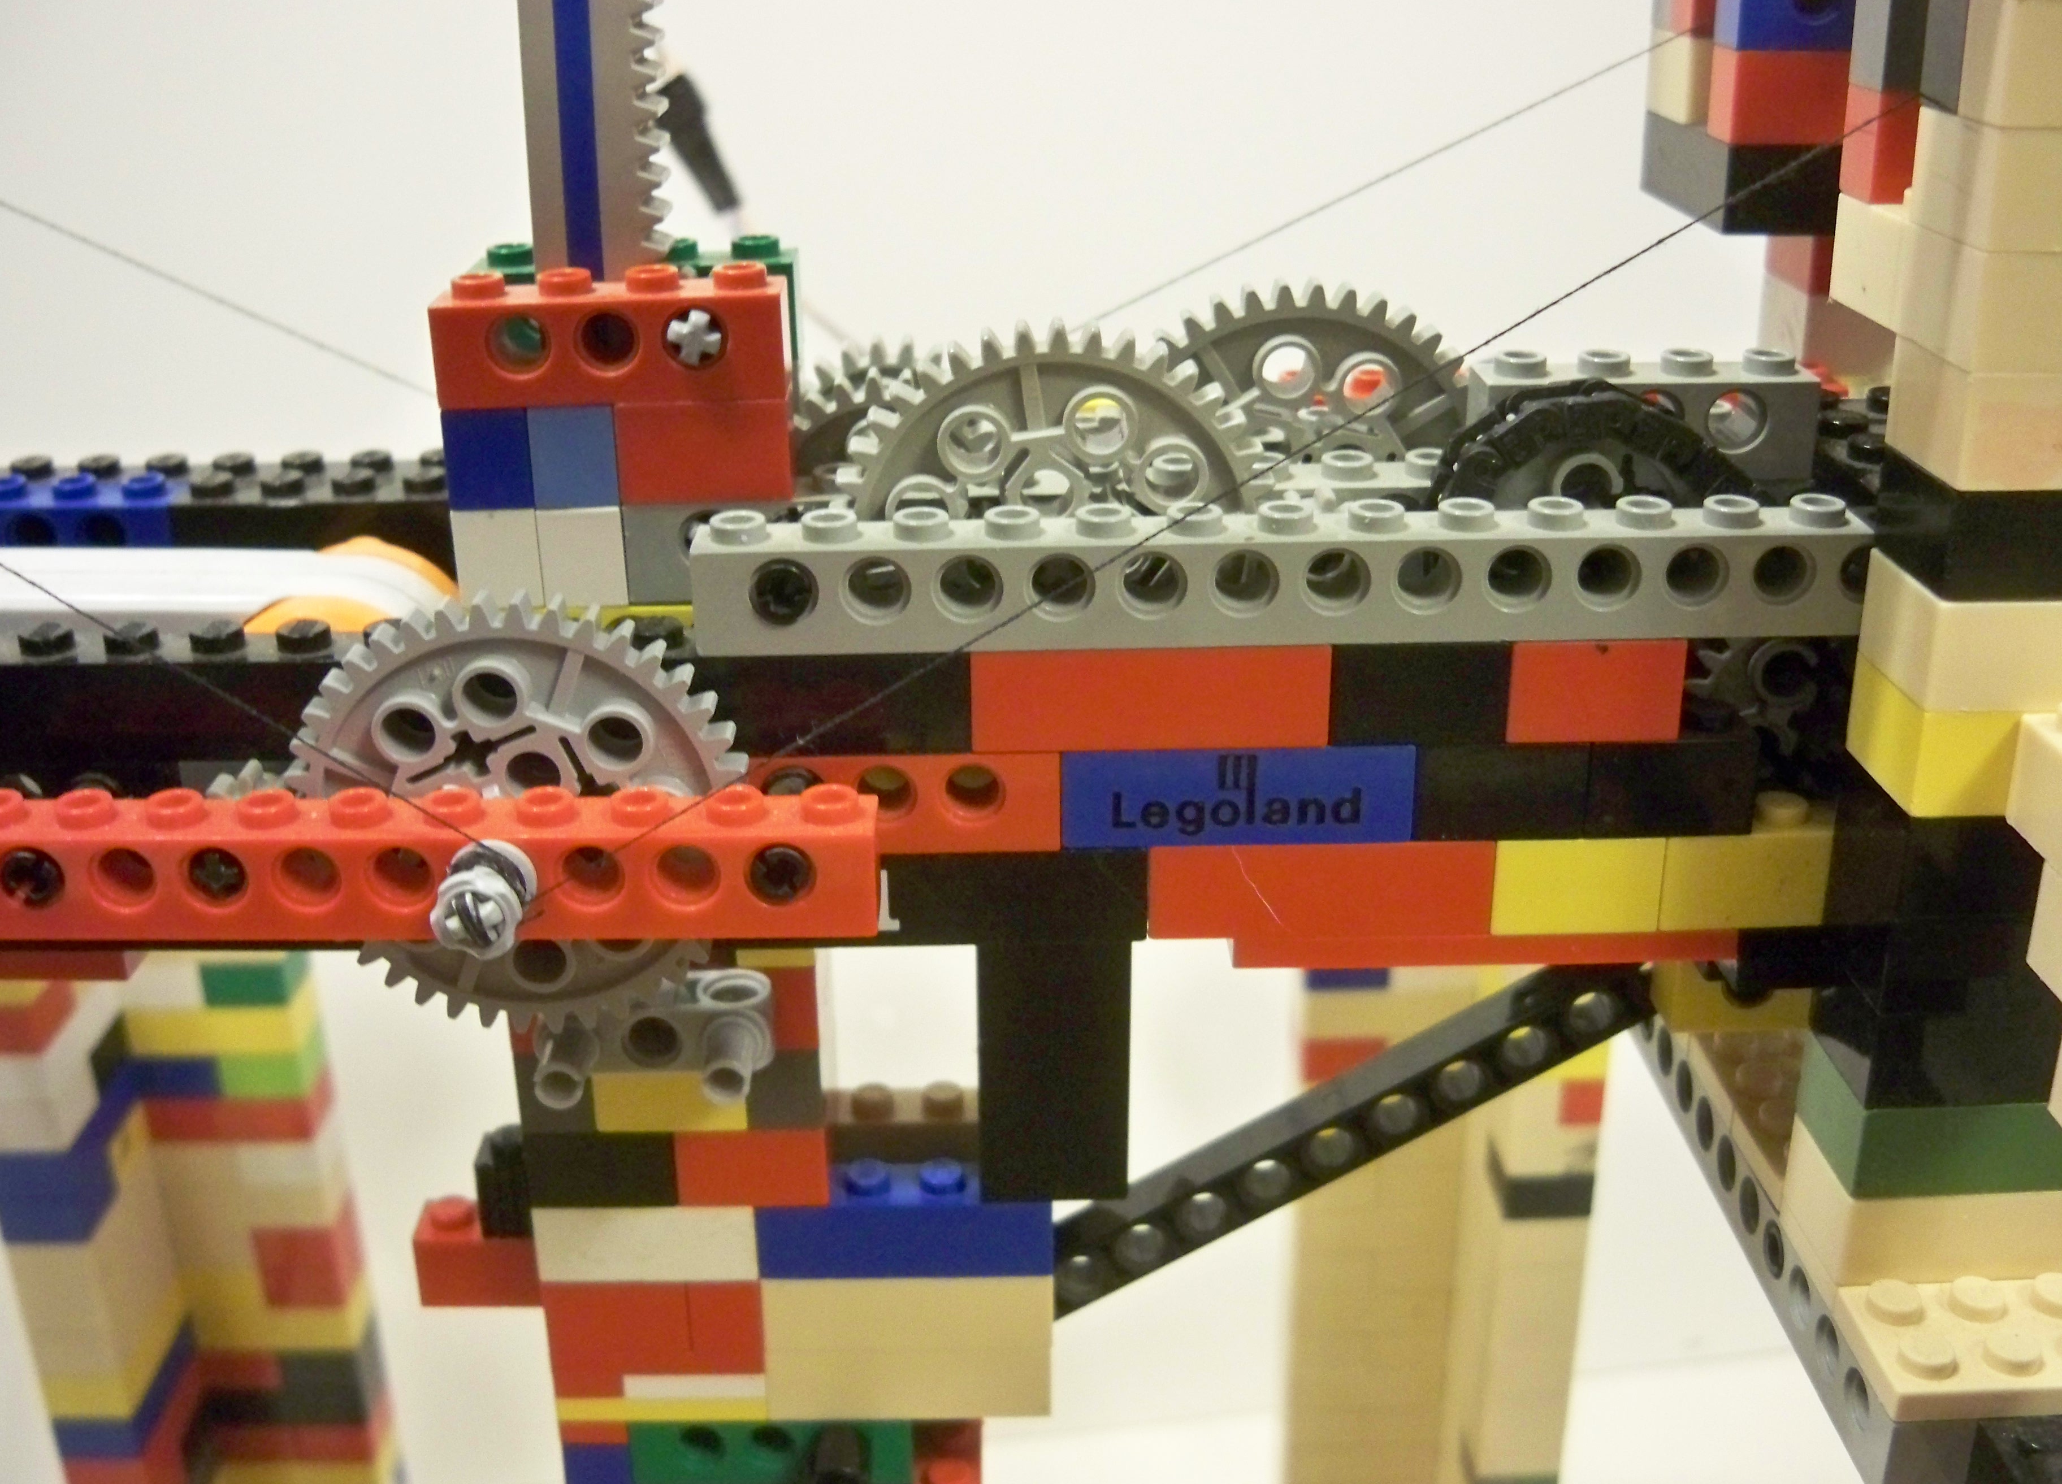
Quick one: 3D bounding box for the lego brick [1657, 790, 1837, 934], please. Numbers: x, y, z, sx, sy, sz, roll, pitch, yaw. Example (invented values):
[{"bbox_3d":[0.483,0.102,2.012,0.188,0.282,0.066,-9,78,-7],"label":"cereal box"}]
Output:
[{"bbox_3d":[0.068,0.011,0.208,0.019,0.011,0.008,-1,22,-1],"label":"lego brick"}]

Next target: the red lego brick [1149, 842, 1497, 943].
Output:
[{"bbox_3d":[0.027,0.012,0.206,0.032,0.010,0.008,-1,22,-1],"label":"red lego brick"}]

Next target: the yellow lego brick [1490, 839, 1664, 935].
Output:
[{"bbox_3d":[0.051,0.011,0.208,0.016,0.011,0.008,-1,22,-1],"label":"yellow lego brick"}]

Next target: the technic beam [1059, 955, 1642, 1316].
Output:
[{"bbox_3d":[0.033,0.044,0.246,0.090,0.008,0.008,-29,20,9],"label":"technic beam"}]

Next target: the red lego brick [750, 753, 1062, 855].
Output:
[{"bbox_3d":[-0.013,0.003,0.203,0.032,0.011,0.008,-1,22,-1],"label":"red lego brick"}]

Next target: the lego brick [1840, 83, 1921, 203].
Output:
[{"bbox_3d":[0.081,-0.053,0.196,0.016,0.010,0.008,-1,22,-1],"label":"lego brick"}]

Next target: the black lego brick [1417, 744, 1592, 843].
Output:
[{"bbox_3d":[0.043,0.003,0.204,0.016,0.010,0.008,-1,22,-1],"label":"black lego brick"}]

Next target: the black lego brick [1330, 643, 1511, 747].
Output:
[{"bbox_3d":[0.035,-0.006,0.200,0.016,0.010,0.008,-1,22,-1],"label":"black lego brick"}]

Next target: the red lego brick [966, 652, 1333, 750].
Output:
[{"bbox_3d":[0.011,-0.006,0.200,0.032,0.011,0.008,-1,22,-1],"label":"red lego brick"}]

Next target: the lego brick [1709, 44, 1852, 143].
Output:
[{"bbox_3d":[0.082,-0.068,0.233,0.019,0.010,0.008,-1,22,-1],"label":"lego brick"}]

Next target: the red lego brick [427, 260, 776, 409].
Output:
[{"bbox_3d":[-0.038,-0.037,0.203,0.032,0.011,0.008,-1,22,-1],"label":"red lego brick"}]

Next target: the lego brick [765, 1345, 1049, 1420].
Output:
[{"bbox_3d":[-0.013,0.070,0.247,0.032,0.010,0.008,-1,22,-1],"label":"lego brick"}]

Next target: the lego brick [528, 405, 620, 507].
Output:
[{"bbox_3d":[-0.042,-0.028,0.207,0.008,0.011,0.008,-1,22,-1],"label":"lego brick"}]

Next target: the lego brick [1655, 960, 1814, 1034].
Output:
[{"bbox_3d":[0.078,0.025,0.244,0.016,0.011,0.008,-1,22,-1],"label":"lego brick"}]

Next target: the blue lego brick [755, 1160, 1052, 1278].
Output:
[{"bbox_3d":[-0.014,0.052,0.242,0.032,0.011,0.008,-1,22,-1],"label":"blue lego brick"}]

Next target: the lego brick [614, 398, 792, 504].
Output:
[{"bbox_3d":[-0.030,-0.028,0.206,0.016,0.010,0.008,-1,22,-1],"label":"lego brick"}]

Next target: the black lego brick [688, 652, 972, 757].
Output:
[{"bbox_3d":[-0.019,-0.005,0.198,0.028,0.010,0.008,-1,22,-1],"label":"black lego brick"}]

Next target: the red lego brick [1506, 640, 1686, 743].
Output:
[{"bbox_3d":[0.051,-0.007,0.201,0.016,0.011,0.008,-1,22,-1],"label":"red lego brick"}]

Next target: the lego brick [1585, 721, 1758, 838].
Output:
[{"bbox_3d":[0.059,0.002,0.204,0.016,0.011,0.008,-1,22,-1],"label":"lego brick"}]

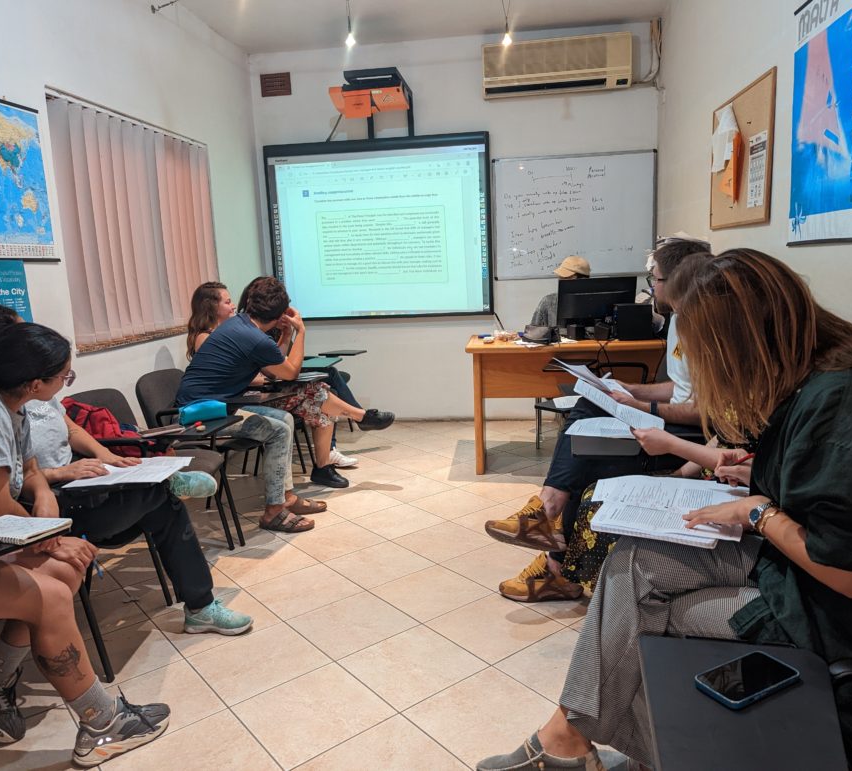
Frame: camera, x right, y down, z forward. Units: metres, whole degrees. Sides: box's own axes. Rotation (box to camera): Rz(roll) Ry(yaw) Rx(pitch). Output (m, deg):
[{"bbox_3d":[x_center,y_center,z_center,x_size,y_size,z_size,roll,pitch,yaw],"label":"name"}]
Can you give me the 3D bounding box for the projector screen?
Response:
[{"bbox_3d":[-0.355,-1.166,5.345,1.696,1.310,0.080,-1,10,8],"label":"projector screen"}]

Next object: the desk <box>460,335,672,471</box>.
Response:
[{"bbox_3d":[0.882,0.098,4.307,1.220,0.755,0.660,-1,10,8],"label":"desk"}]

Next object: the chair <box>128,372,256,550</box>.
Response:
[{"bbox_3d":[-0.906,0.302,3.422,0.640,0.800,0.570,-1,10,8],"label":"chair"}]

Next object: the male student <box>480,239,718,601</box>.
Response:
[{"bbox_3d":[0.686,0.125,2.624,0.960,1.280,0.510,-1,10,8],"label":"male student"}]

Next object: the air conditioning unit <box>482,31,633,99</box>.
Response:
[{"bbox_3d":[0.917,-2.238,4.984,1.028,0.325,0.200,-1,10,8],"label":"air conditioning unit"}]

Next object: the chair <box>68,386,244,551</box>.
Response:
[{"bbox_3d":[-0.991,0.401,2.867,0.660,0.800,0.580,-1,10,8],"label":"chair"}]

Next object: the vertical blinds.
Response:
[{"bbox_3d":[-1.490,-0.850,3.901,0.090,1.076,1.570,-1,10,8],"label":"vertical blinds"}]

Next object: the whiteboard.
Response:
[{"bbox_3d":[1.089,-1.240,5.225,1.160,0.860,0.025,-1,10,8],"label":"whiteboard"}]

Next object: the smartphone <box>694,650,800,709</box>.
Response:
[{"bbox_3d":[0.452,0.412,0.998,0.138,0.011,0.072,-8,11,-27],"label":"smartphone"}]

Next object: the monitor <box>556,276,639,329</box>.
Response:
[{"bbox_3d":[1.026,-0.462,4.247,0.470,0.360,0.160,-1,10,8],"label":"monitor"}]

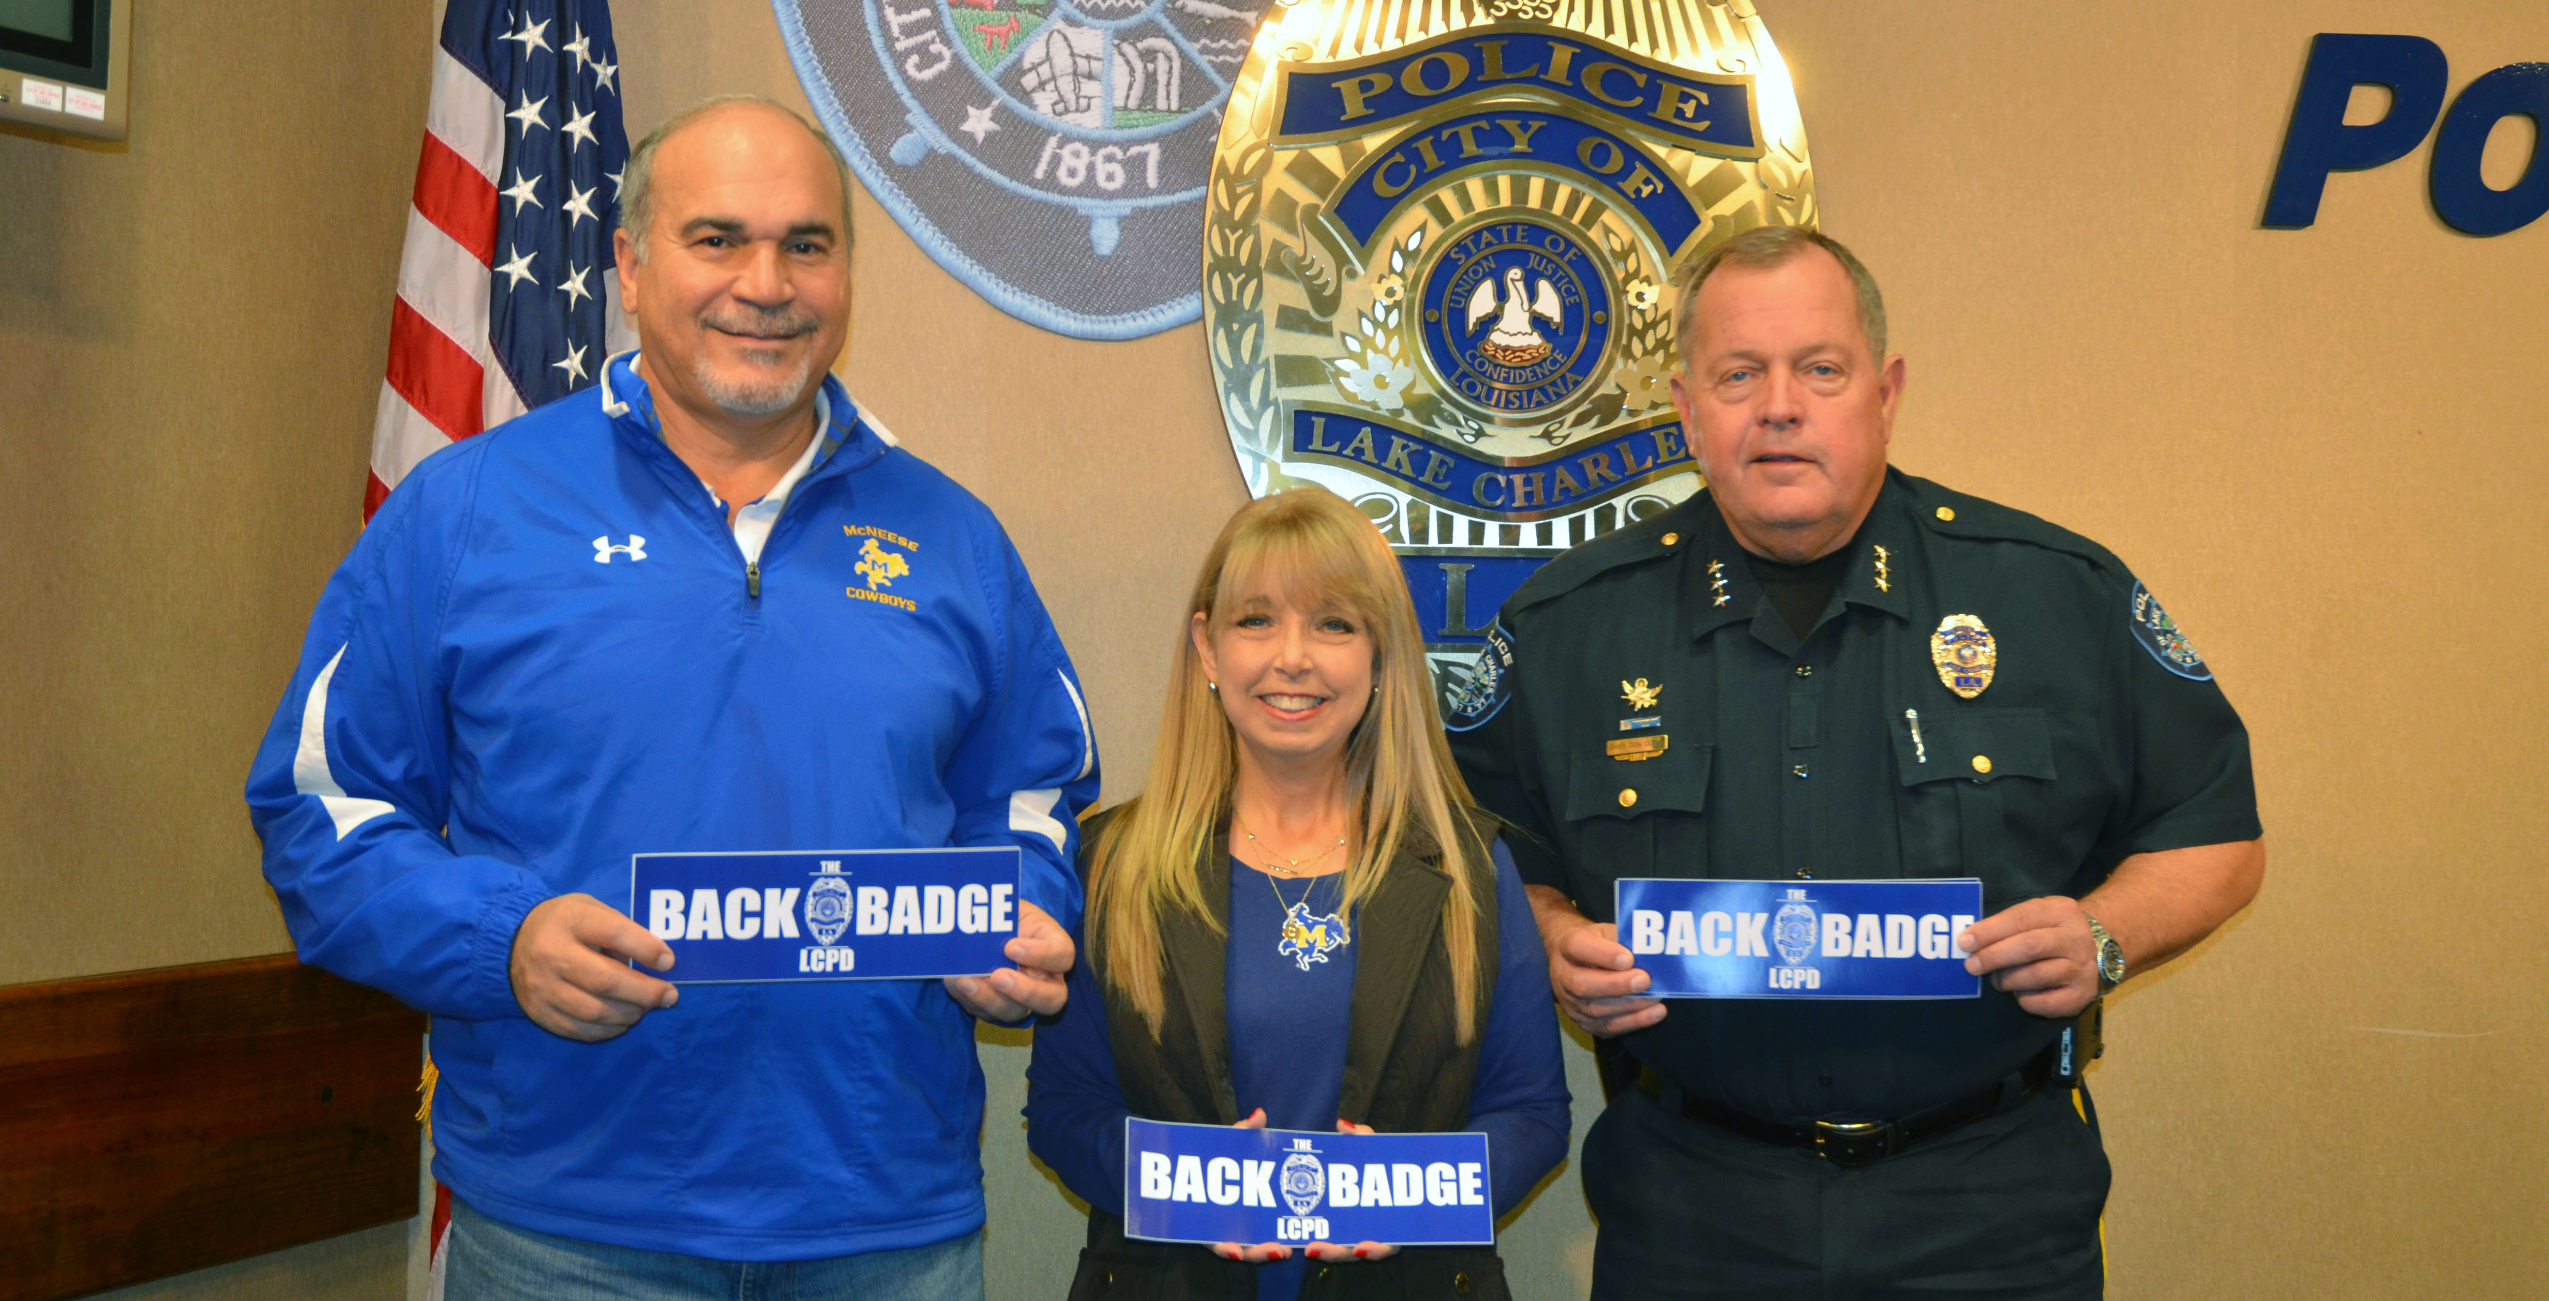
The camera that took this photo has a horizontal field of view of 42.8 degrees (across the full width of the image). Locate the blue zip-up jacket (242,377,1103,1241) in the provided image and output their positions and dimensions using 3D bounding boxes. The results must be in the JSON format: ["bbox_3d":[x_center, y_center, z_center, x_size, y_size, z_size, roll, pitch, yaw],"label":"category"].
[{"bbox_3d":[-0.462,0.122,2.500,0.650,0.690,0.420,1,0,-13],"label":"blue zip-up jacket"}]

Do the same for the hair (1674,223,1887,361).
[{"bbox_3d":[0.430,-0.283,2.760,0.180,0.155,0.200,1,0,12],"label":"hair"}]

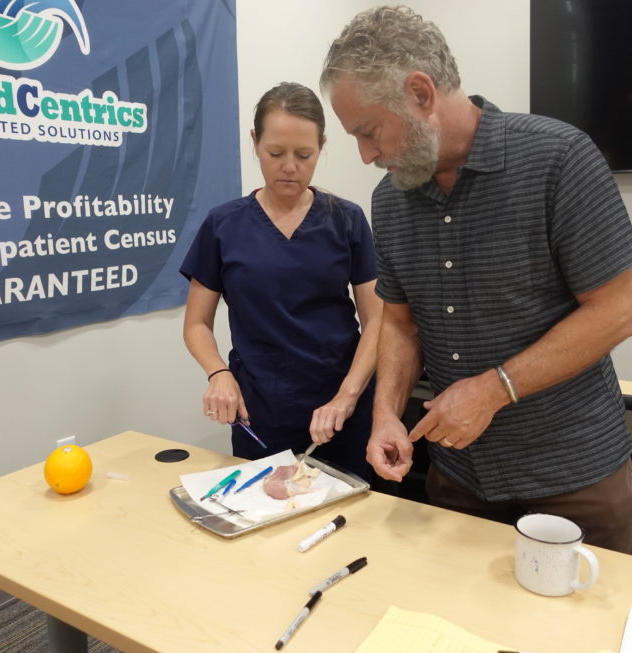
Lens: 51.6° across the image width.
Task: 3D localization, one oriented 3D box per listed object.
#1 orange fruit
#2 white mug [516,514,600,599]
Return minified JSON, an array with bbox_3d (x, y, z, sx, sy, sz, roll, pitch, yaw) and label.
[{"bbox_3d":[-0.512,0.295,1.348,0.097,0.097,0.097,0,10,0],"label":"orange fruit"},{"bbox_3d":[0.373,0.358,1.010,0.129,0.087,0.098,10,14,44],"label":"white mug"}]

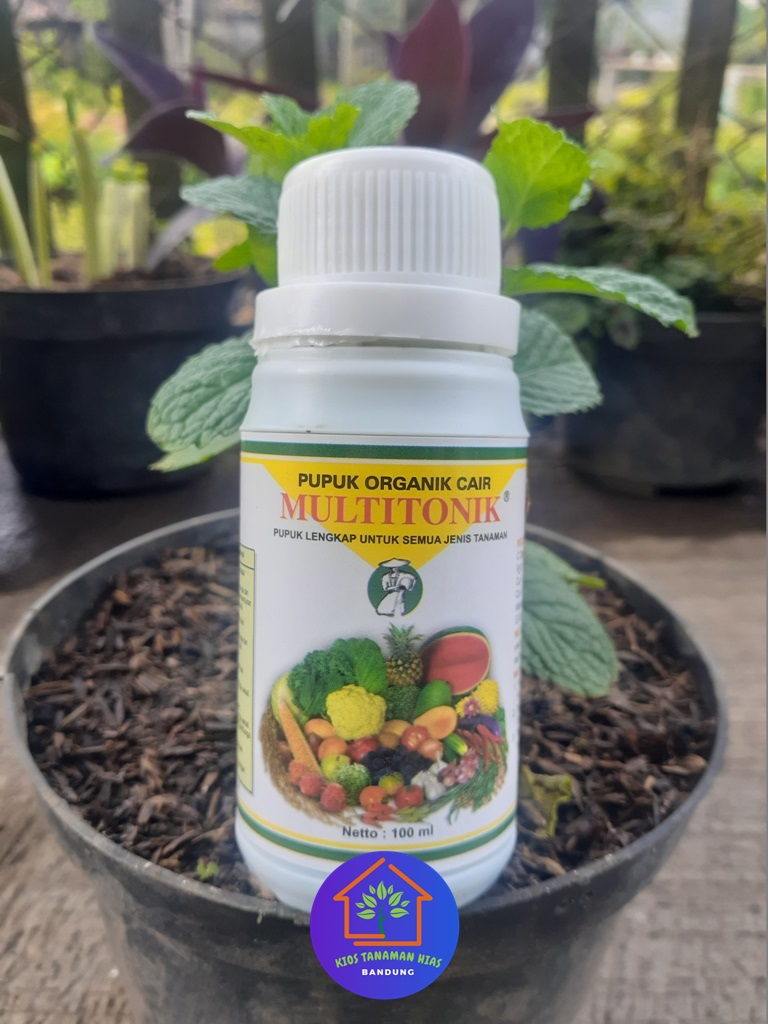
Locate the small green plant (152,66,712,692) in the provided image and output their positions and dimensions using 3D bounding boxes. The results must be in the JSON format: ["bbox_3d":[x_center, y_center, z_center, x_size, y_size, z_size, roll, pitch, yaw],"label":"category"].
[{"bbox_3d":[0.009,-0.021,0.179,0.118,0.130,0.090,1,23,0],"label":"small green plant"}]

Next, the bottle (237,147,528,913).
[{"bbox_3d":[0.000,0.003,0.129,0.046,0.110,0.046,1,5,-6],"label":"bottle"}]

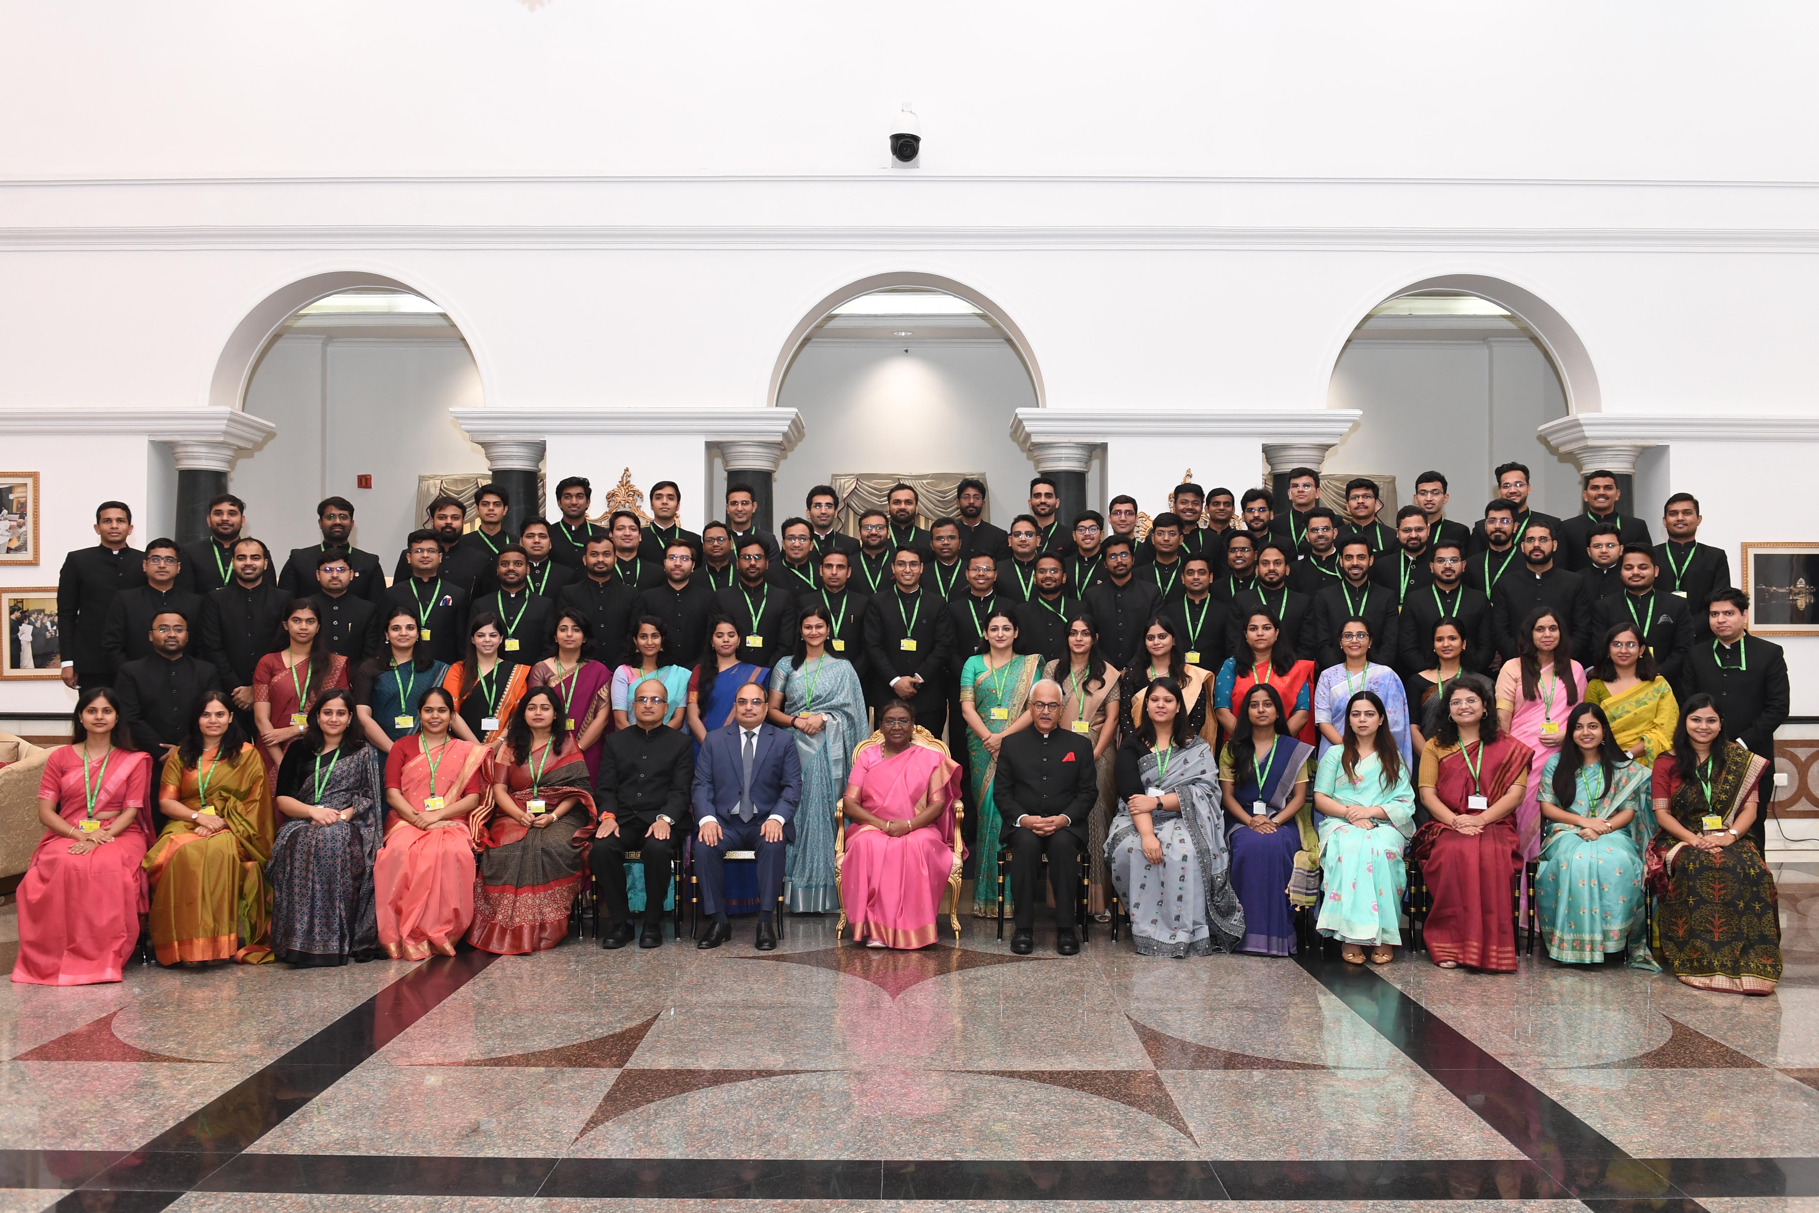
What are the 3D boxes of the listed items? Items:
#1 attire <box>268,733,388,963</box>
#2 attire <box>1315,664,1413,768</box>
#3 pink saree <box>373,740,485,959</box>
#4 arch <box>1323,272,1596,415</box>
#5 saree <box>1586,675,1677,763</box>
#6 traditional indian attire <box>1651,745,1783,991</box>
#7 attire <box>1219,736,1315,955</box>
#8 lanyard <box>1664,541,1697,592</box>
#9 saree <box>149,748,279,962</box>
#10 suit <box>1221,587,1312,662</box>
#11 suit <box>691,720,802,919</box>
[{"bbox_3d":[-2.726,1.130,6.677,0.520,0.975,0.710,0,-1,-17],"label":"attire"},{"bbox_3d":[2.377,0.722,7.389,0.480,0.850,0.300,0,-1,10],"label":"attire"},{"bbox_3d":[-2.271,1.125,6.767,0.510,0.990,0.700,0,-1,-13],"label":"pink saree"},{"bbox_3d":[3.745,-1.781,9.748,1.850,0.950,0.420,0,-1,0],"label":"arch"},{"bbox_3d":[3.536,0.978,6.930,0.460,1.250,0.360,-1,-1,25],"label":"saree"},{"bbox_3d":[3.515,1.122,6.188,0.530,0.980,0.680,0,-2,24],"label":"traditional indian attire"},{"bbox_3d":[1.724,1.131,6.853,0.480,0.985,0.680,0,-2,13],"label":"attire"},{"bbox_3d":[4.240,-0.209,7.809,0.170,0.290,0.110,-1,-2,20],"label":"lanyard"},{"bbox_3d":[-3.262,1.125,6.593,0.550,0.955,0.680,1,-2,-21],"label":"saree"},{"bbox_3d":[1.950,0.641,7.738,0.500,1.520,0.320,0,-1,8],"label":"suit"},{"bbox_3d":[-0.820,1.052,7.079,0.550,0.930,0.600,0,-1,-5],"label":"suit"}]

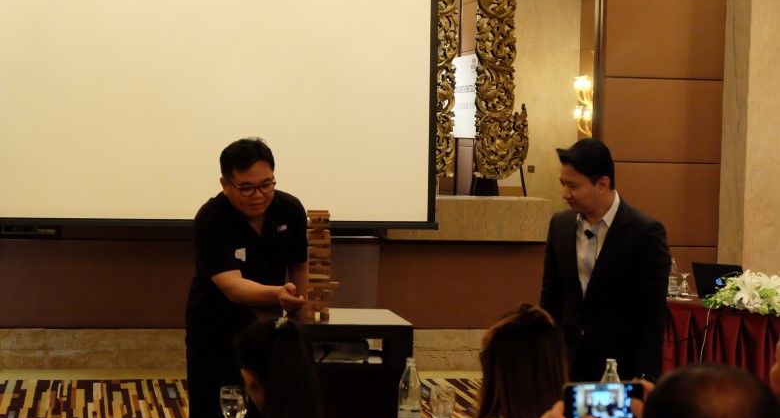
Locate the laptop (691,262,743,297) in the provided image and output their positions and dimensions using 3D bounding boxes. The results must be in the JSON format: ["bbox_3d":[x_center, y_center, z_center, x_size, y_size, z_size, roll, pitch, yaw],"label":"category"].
[{"bbox_3d":[2.076,0.439,9.986,0.325,0.220,0.290,3,3,31],"label":"laptop"}]

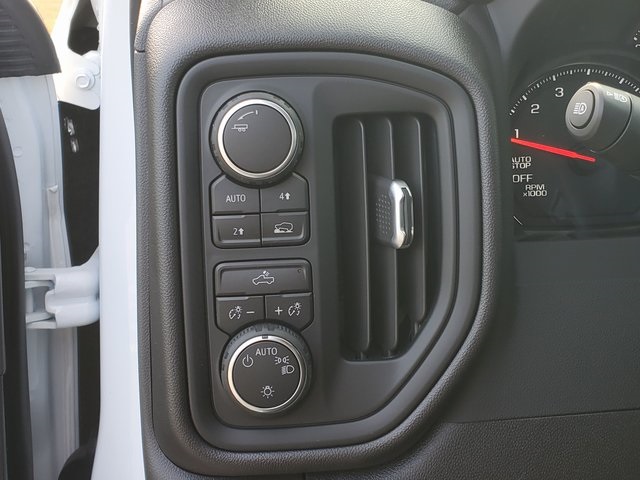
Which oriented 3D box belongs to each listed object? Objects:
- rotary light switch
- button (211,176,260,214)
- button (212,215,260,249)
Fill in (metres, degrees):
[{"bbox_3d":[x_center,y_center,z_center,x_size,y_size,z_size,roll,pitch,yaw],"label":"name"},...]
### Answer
[{"bbox_3d":[-0.028,0.069,0.255,0.047,0.047,0.018,-2,3,-4],"label":"rotary light switch"},{"bbox_3d":[-0.045,-0.024,0.255,0.025,0.019,0.008,-2,3,-4],"label":"button"},{"bbox_3d":[-0.044,-0.005,0.256,0.025,0.017,0.008,-2,3,-4],"label":"button"}]

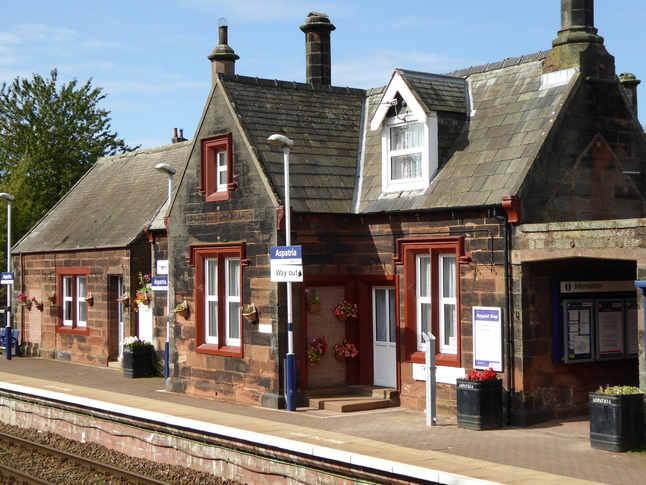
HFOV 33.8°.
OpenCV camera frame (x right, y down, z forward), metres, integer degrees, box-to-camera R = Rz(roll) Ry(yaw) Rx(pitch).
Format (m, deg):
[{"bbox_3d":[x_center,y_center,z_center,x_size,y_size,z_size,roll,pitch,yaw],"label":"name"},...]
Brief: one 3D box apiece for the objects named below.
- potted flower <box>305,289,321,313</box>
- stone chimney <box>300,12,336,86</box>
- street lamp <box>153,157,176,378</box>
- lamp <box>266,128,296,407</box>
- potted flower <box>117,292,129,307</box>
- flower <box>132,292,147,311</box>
[{"bbox_3d":[-0.204,1.159,21.209,0.270,0.460,0.250,1,-2,-38],"label":"potted flower"},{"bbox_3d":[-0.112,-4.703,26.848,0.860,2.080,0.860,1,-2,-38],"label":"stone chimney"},{"bbox_3d":[-3.722,0.764,25.063,0.520,5.330,0.260,1,-2,-38],"label":"street lamp"},{"bbox_3d":[-0.727,0.578,20.377,0.620,5.287,0.300,1,-2,-38],"label":"lamp"},{"bbox_3d":[-5.449,1.550,28.953,0.250,0.380,0.320,1,-2,-38],"label":"potted flower"},{"bbox_3d":[-4.883,1.598,28.390,0.300,0.500,0.400,1,-2,-38],"label":"flower"}]

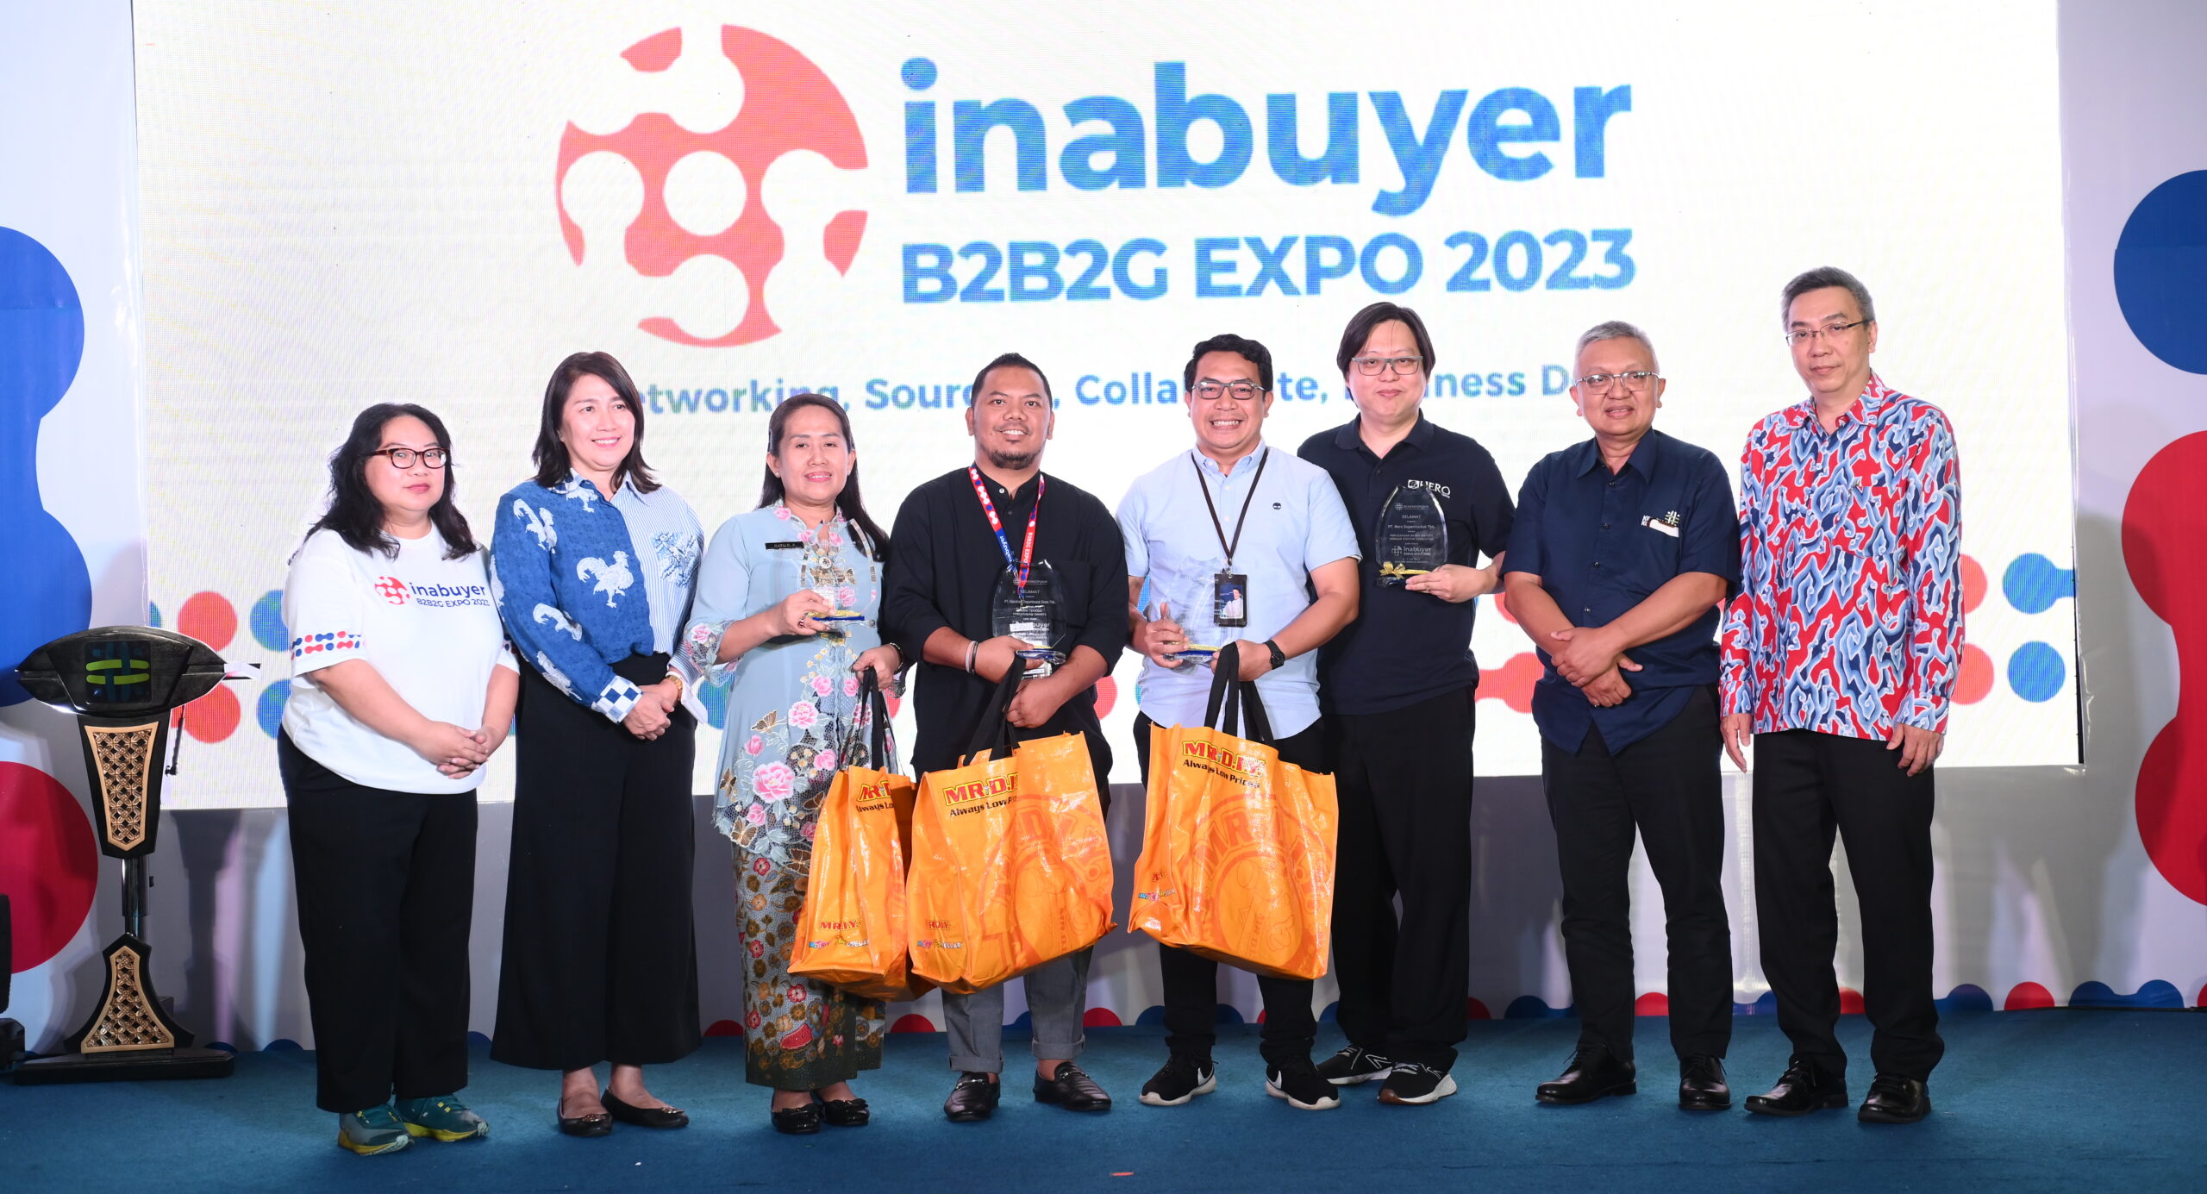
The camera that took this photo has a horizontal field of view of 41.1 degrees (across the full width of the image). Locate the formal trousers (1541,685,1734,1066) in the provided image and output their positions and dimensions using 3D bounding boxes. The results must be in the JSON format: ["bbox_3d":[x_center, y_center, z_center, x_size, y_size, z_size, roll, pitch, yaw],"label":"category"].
[{"bbox_3d":[1.115,0.546,6.145,0.390,0.830,0.260,-1,1,20],"label":"formal trousers"}]

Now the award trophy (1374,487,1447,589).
[{"bbox_3d":[0.652,-0.129,6.200,0.152,0.212,0.055,-1,0,5],"label":"award trophy"}]

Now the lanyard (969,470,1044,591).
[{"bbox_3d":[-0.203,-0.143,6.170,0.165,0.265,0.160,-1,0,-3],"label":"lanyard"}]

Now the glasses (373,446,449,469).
[{"bbox_3d":[-1.396,-0.279,5.939,0.140,0.044,0.140,-2,1,-27],"label":"glasses"}]

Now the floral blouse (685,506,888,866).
[{"bbox_3d":[-0.661,0.189,6.140,0.430,0.750,0.310,-1,0,-26],"label":"floral blouse"}]

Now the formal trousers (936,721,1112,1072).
[{"bbox_3d":[-0.174,0.604,6.260,0.380,0.840,0.280,-1,0,-6],"label":"formal trousers"}]

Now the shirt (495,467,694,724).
[{"bbox_3d":[-1.044,0.005,6.066,0.415,0.520,0.300,-2,1,-27],"label":"shirt"}]

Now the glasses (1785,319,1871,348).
[{"bbox_3d":[1.462,-0.533,5.929,0.142,0.040,0.140,-5,3,29],"label":"glasses"}]

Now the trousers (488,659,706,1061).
[{"bbox_3d":[-1.065,0.557,6.190,0.420,0.870,0.320,-1,0,-30],"label":"trousers"}]

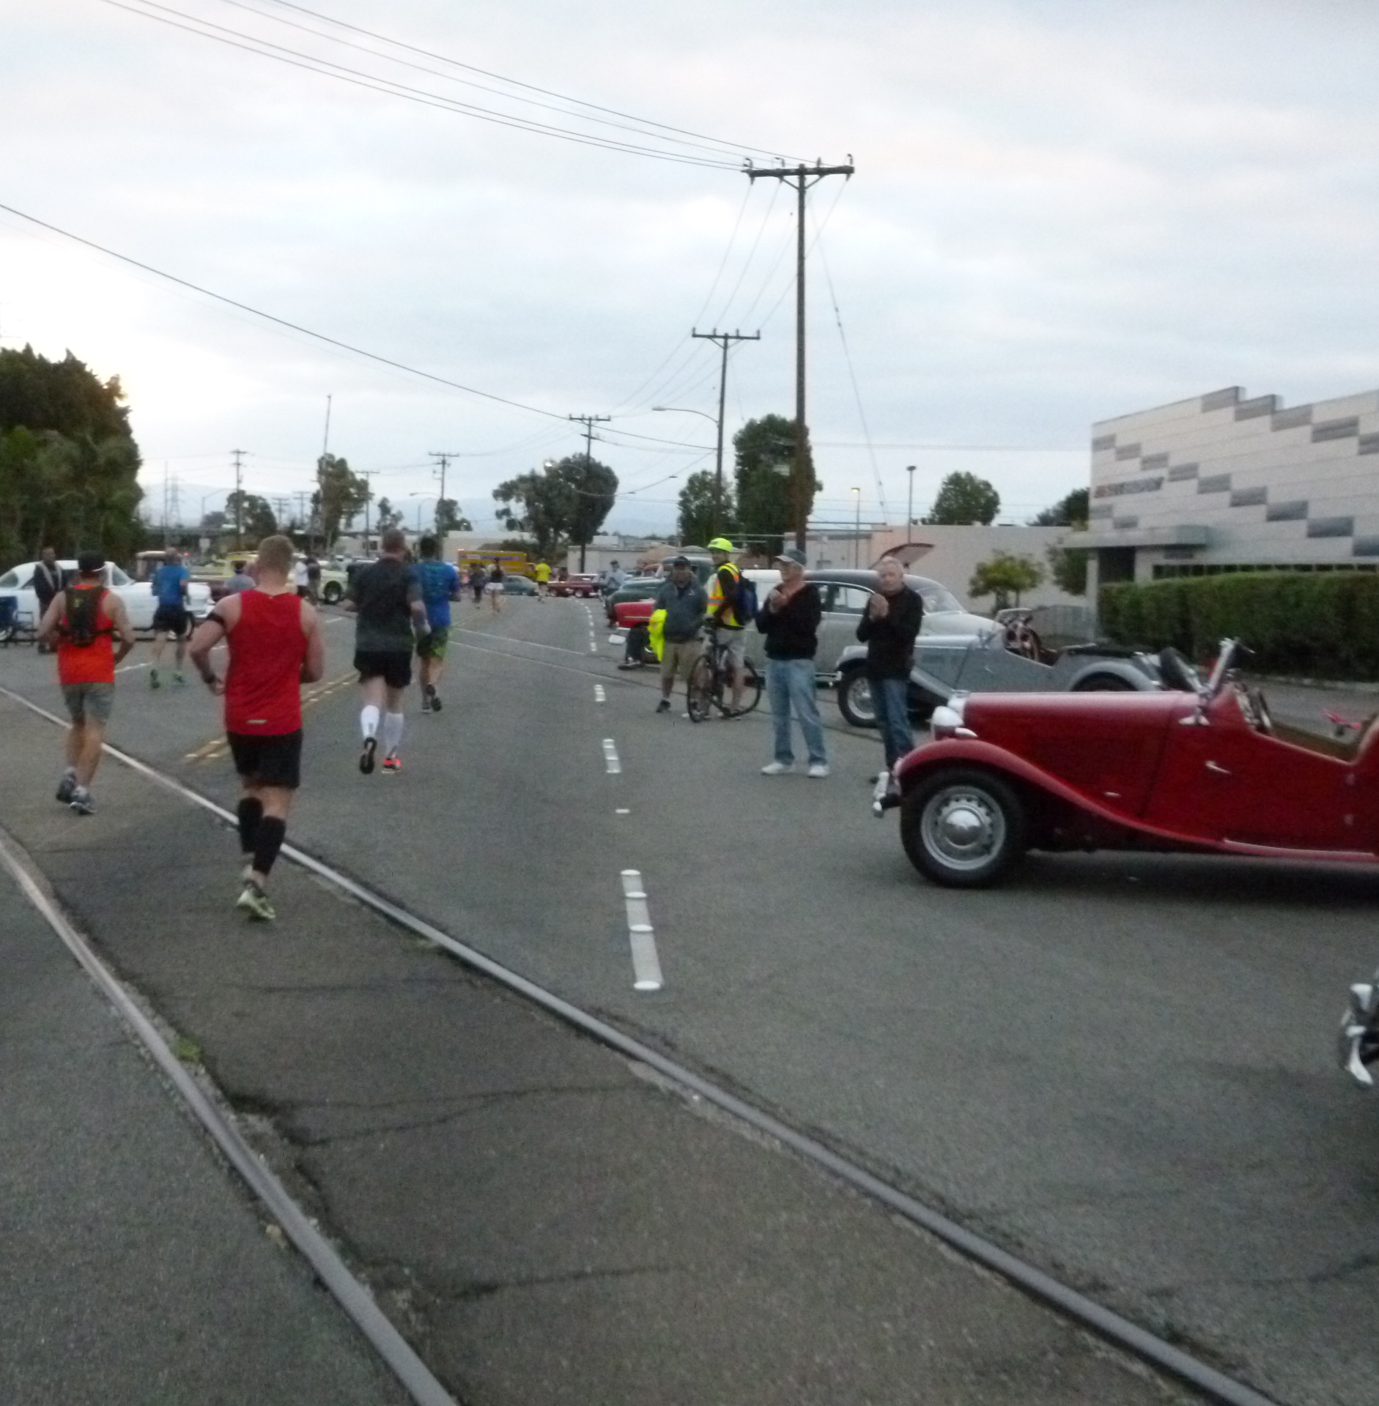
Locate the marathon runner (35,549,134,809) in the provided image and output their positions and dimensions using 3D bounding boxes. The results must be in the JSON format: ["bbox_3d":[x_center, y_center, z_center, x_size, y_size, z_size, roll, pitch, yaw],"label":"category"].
[{"bbox_3d":[-3.928,-0.134,12.000,0.620,1.710,0.550,1,4,0],"label":"marathon runner"}]

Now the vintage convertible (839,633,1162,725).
[{"bbox_3d":[3.283,-0.290,17.925,3.680,1.150,1.490,3,5,30],"label":"vintage convertible"}]

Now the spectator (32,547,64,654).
[{"bbox_3d":[-10.420,-1.670,30.000,0.520,1.750,0.360,-2,5,-36],"label":"spectator"}]

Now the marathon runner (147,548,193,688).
[{"bbox_3d":[-6.570,-1.075,23.300,0.560,1.750,0.520,1,4,-3],"label":"marathon runner"}]

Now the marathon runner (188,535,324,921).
[{"bbox_3d":[-2.021,0.113,8.600,0.620,1.790,0.580,1,4,-1],"label":"marathon runner"}]

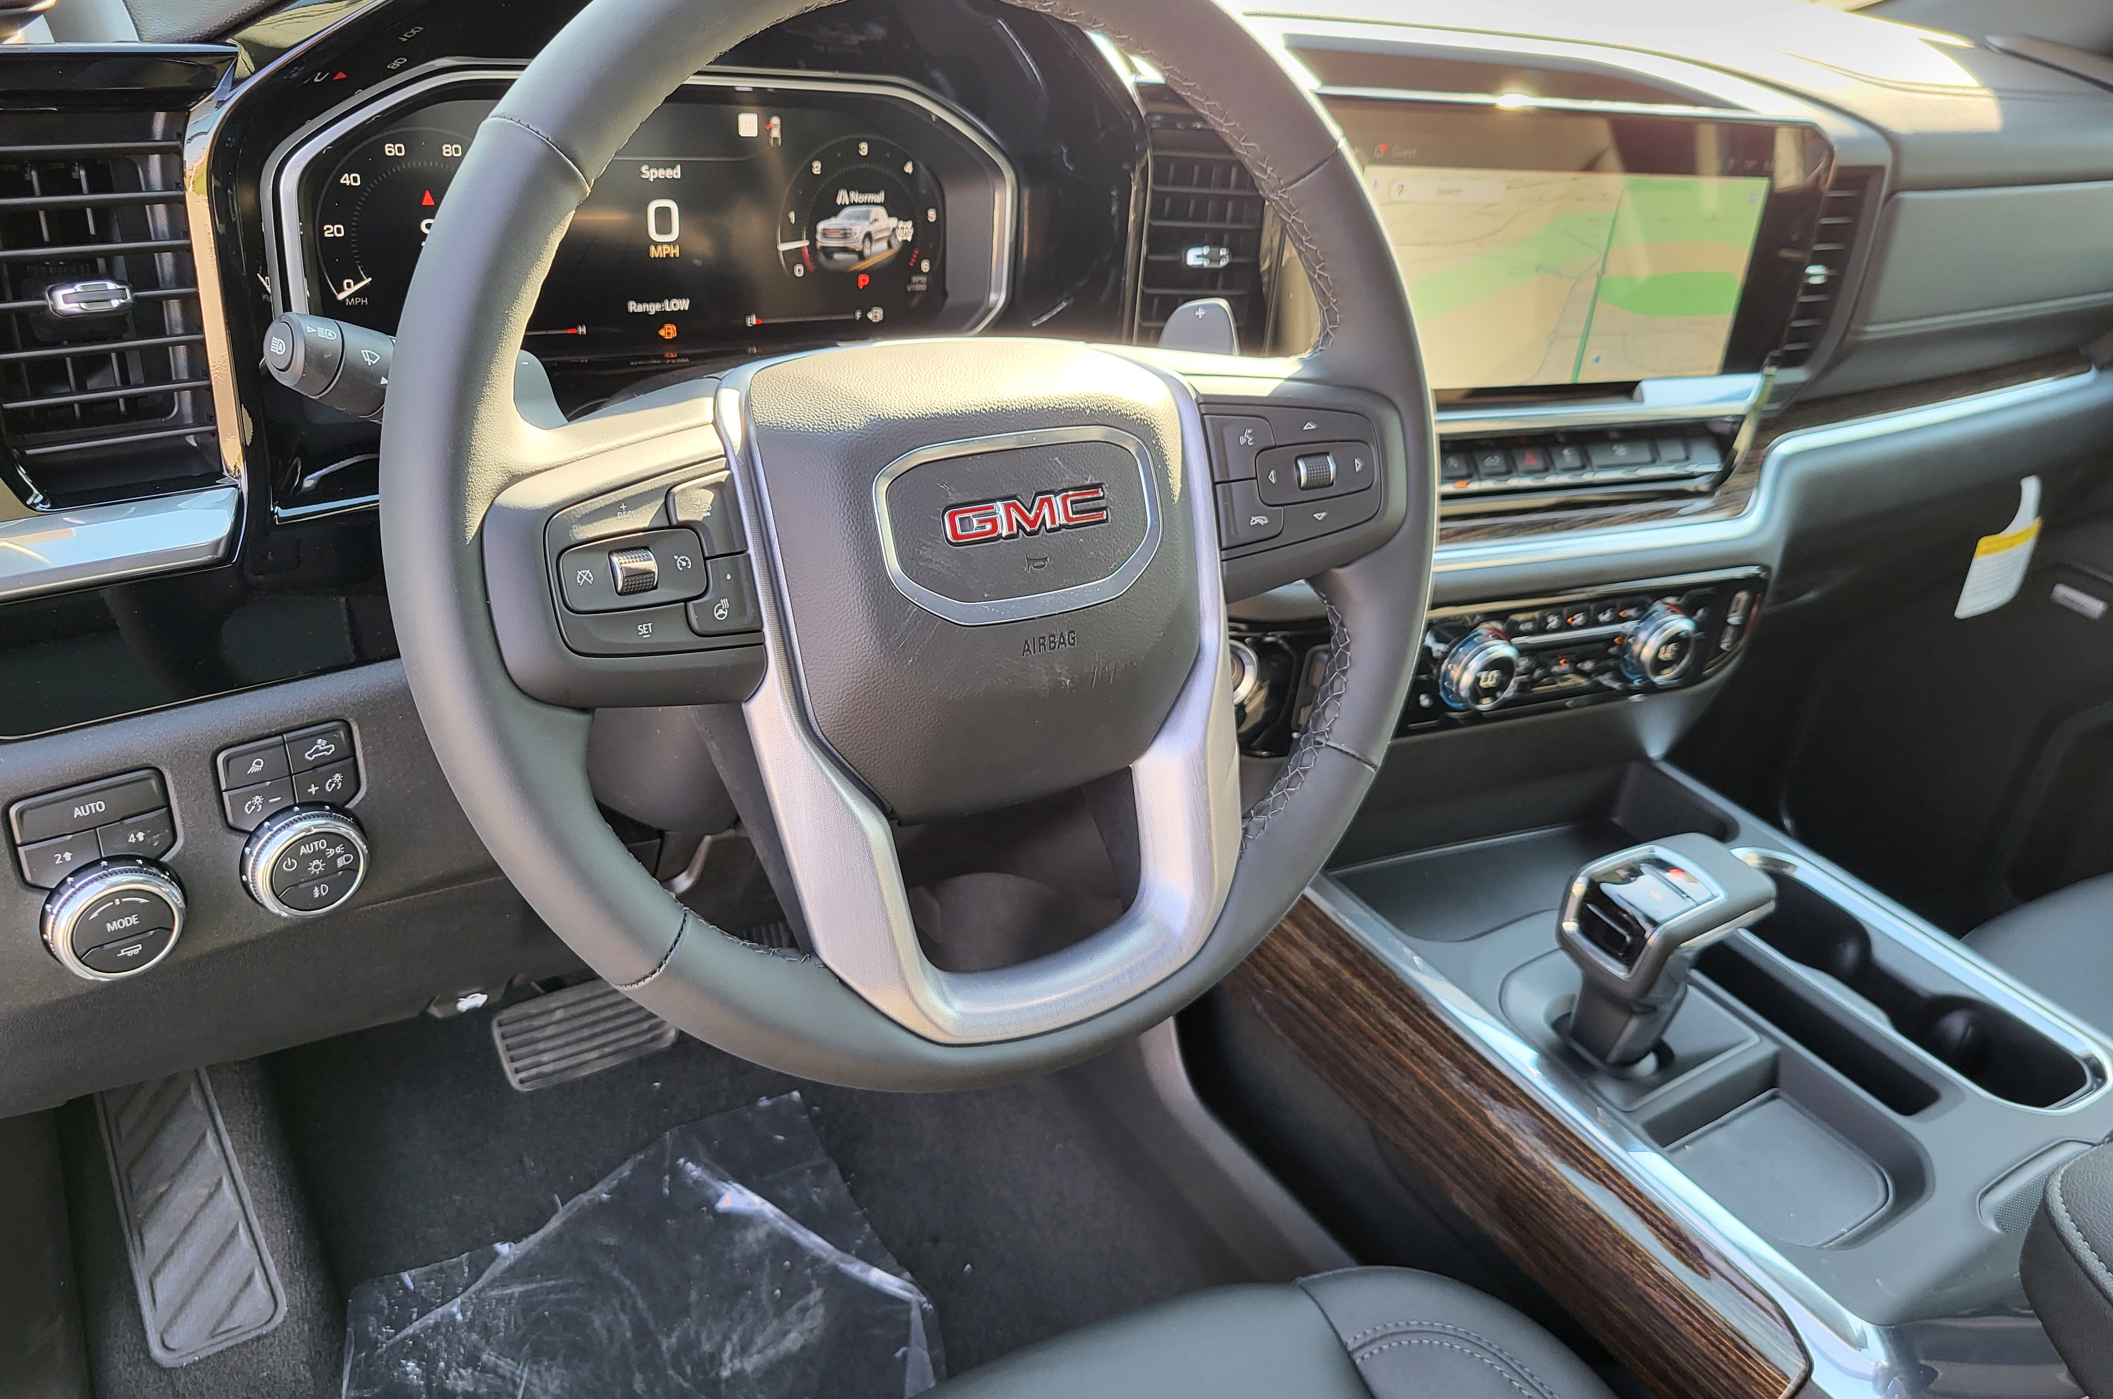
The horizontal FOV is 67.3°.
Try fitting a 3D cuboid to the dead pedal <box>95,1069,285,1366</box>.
[{"bbox_3d":[-0.539,0.294,0.979,0.072,0.018,0.200,-12,75,-32],"label":"dead pedal"}]

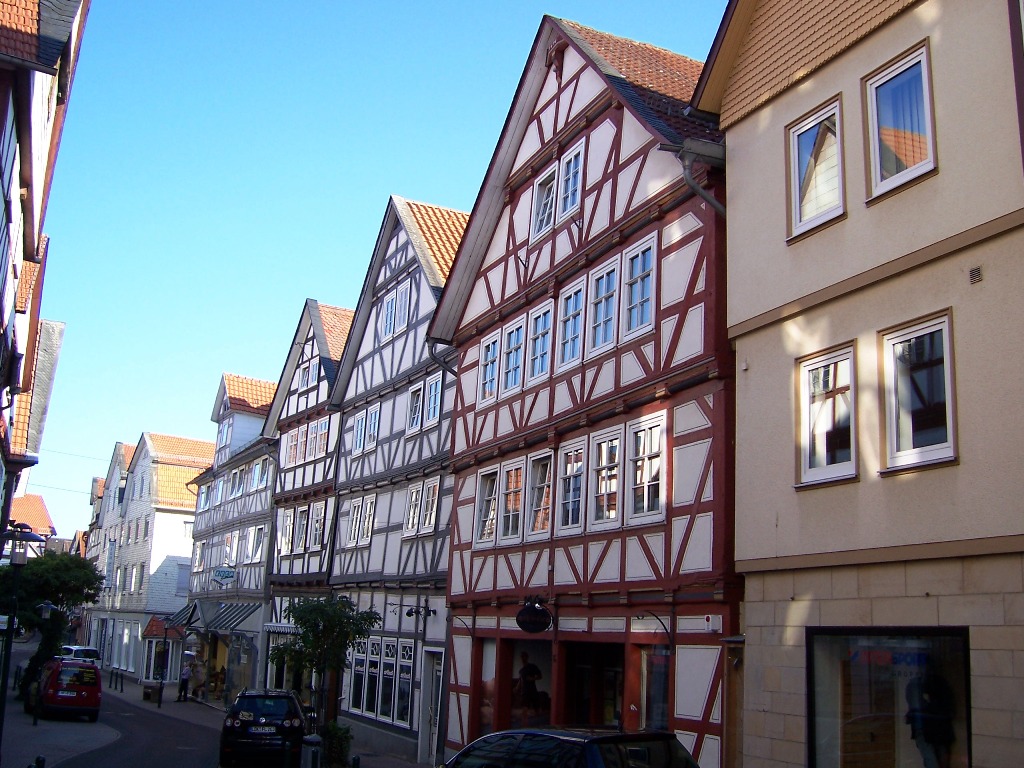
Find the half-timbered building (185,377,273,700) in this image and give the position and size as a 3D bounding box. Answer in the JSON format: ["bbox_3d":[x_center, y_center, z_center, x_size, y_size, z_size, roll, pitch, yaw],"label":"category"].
[{"bbox_3d":[-6.936,6.577,45.067,10.400,13.700,13.200,9,-14,-26],"label":"half-timbered building"}]

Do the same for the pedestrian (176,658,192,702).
[{"bbox_3d":[-13.068,11.850,42.483,0.550,1.700,0.500,4,-13,-6],"label":"pedestrian"}]

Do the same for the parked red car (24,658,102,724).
[{"bbox_3d":[-15.182,10.265,36.050,1.800,1.820,4.400,10,-15,-28],"label":"parked red car"}]

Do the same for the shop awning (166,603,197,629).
[{"bbox_3d":[-13.668,9.838,45.297,1.200,1.000,4.400,9,-14,-26],"label":"shop awning"}]

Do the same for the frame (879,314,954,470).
[{"bbox_3d":[4.044,0.100,10.617,0.120,1.400,0.880,8,-14,-22],"label":"frame"}]

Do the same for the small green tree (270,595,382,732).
[{"bbox_3d":[-3.971,6.334,22.819,2.450,3.600,2.400,3,-13,0],"label":"small green tree"}]

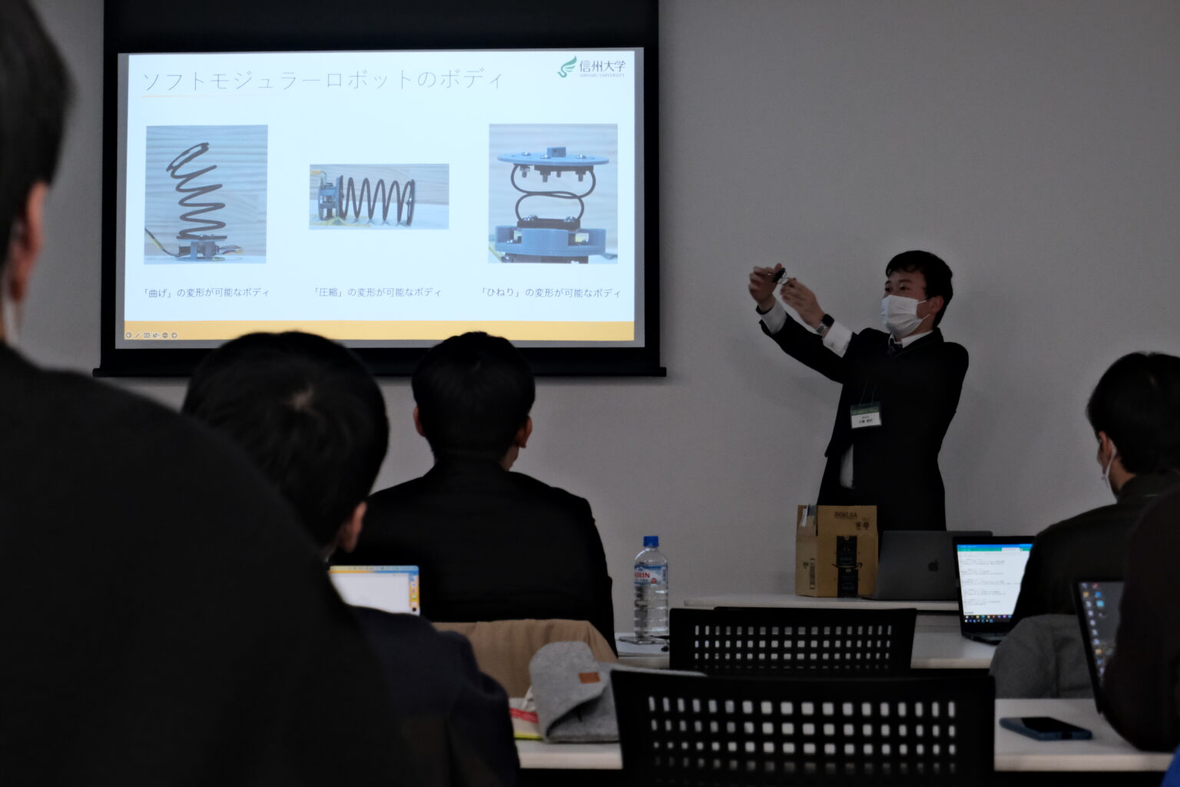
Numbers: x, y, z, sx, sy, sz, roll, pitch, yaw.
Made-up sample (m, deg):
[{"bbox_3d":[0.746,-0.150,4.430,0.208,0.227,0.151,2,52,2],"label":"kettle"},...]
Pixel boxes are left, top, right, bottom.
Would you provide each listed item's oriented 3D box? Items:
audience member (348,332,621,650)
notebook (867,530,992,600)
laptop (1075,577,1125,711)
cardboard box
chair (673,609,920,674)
[{"bbox_3d":[-0.205,0.559,4.340,0.500,1.312,0.700,0,-2,0],"label":"audience member"},{"bbox_3d":[0.932,0.475,6.206,0.304,0.197,0.312,0,-2,-3],"label":"notebook"},{"bbox_3d":[0.871,0.351,3.058,0.320,0.180,0.340,0,-2,-5],"label":"laptop"},{"bbox_3d":[0.714,0.452,6.442,0.185,0.263,0.180,1,-2,-13],"label":"cardboard box"},{"bbox_3d":[0.380,0.801,4.190,0.500,0.815,0.560,0,-2,3],"label":"chair"}]

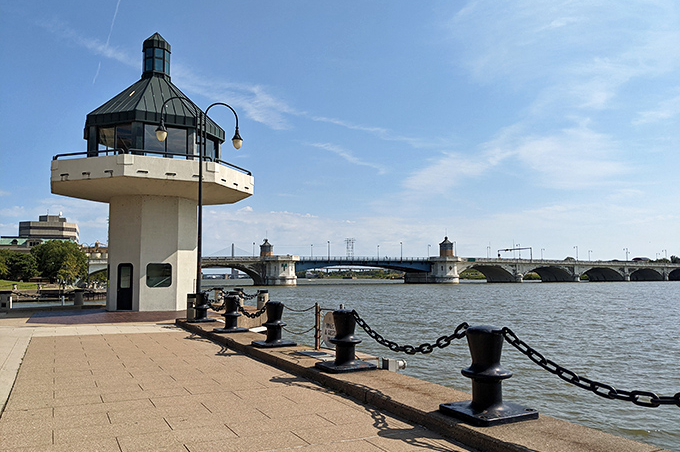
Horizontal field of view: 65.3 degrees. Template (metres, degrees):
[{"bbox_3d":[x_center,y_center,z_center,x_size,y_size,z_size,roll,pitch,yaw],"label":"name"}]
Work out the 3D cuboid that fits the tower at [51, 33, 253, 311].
[{"bbox_3d":[-9.270,-2.943,26.627,9.055,14.039,9.055,-2,-6,17],"label":"tower"}]

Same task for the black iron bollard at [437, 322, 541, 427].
[{"bbox_3d":[1.521,1.497,5.504,0.694,0.878,0.694,3,-6,-28],"label":"black iron bollard"}]

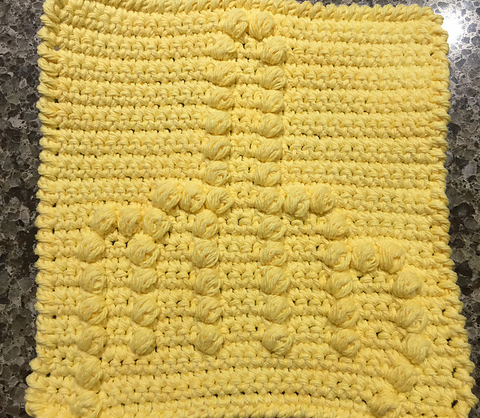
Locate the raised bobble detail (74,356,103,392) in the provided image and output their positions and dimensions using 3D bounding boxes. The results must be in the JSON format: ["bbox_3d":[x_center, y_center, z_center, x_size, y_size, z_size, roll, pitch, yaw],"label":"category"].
[{"bbox_3d":[-0.077,0.085,0.274,0.014,0.009,0.016,0,81,0],"label":"raised bobble detail"}]

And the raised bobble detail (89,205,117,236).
[{"bbox_3d":[-0.075,0.007,0.294,0.014,0.010,0.015,0,78,0],"label":"raised bobble detail"}]

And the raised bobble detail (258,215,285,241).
[{"bbox_3d":[0.018,0.011,0.298,0.014,0.009,0.014,0,81,0],"label":"raised bobble detail"}]

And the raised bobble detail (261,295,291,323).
[{"bbox_3d":[0.019,0.055,0.291,0.016,0.009,0.015,0,81,0],"label":"raised bobble detail"}]

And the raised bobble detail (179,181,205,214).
[{"bbox_3d":[-0.026,-0.006,0.296,0.015,0.010,0.017,0,78,0],"label":"raised bobble detail"}]

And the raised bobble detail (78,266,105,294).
[{"bbox_3d":[-0.078,0.037,0.281,0.014,0.009,0.014,0,81,0],"label":"raised bobble detail"}]

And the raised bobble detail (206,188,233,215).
[{"bbox_3d":[-0.011,-0.004,0.294,0.013,0.008,0.015,0,81,0],"label":"raised bobble detail"}]

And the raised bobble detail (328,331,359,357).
[{"bbox_3d":[0.053,0.070,0.275,0.015,0.009,0.013,0,78,0],"label":"raised bobble detail"}]

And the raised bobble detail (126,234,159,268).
[{"bbox_3d":[-0.052,0.022,0.283,0.016,0.009,0.016,0,81,0],"label":"raised bobble detail"}]

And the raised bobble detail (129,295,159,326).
[{"bbox_3d":[-0.050,0.054,0.284,0.015,0.008,0.015,0,81,0],"label":"raised bobble detail"}]

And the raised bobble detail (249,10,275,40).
[{"bbox_3d":[0.013,-0.109,0.317,0.015,0.010,0.017,0,78,0],"label":"raised bobble detail"}]

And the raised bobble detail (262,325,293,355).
[{"bbox_3d":[0.019,0.068,0.276,0.015,0.009,0.015,0,78,0],"label":"raised bobble detail"}]

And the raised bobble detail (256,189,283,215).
[{"bbox_3d":[0.016,-0.005,0.294,0.014,0.008,0.014,0,81,0],"label":"raised bobble detail"}]

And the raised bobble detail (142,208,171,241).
[{"bbox_3d":[-0.046,0.009,0.299,0.016,0.009,0.018,0,81,0],"label":"raised bobble detail"}]

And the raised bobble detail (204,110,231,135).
[{"bbox_3d":[-0.012,-0.050,0.308,0.016,0.009,0.015,0,81,0],"label":"raised bobble detail"}]

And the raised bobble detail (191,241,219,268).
[{"bbox_3d":[-0.019,0.024,0.283,0.014,0.009,0.014,0,81,0],"label":"raised bobble detail"}]

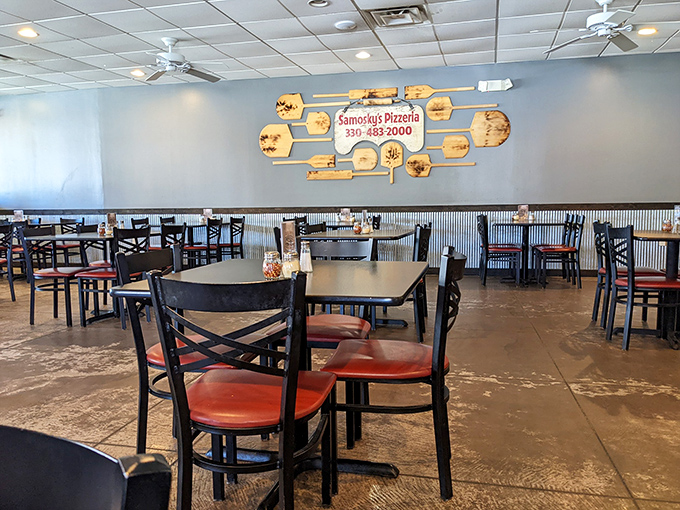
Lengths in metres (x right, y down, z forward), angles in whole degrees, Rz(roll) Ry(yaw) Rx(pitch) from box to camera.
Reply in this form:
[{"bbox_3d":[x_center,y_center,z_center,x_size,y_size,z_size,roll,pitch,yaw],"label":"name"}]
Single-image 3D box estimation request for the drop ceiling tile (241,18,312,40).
[{"bbox_3d":[-0.638,-2.329,5.456,0.600,0.020,0.600,1,6,15],"label":"drop ceiling tile"}]

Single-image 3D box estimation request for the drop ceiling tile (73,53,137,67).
[{"bbox_3d":[-2.888,-2.424,6.652,0.600,0.020,0.600,1,6,15],"label":"drop ceiling tile"}]

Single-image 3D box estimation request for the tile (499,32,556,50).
[{"bbox_3d":[2.050,-2.372,5.895,0.600,0.020,0.600,1,6,14],"label":"tile"}]

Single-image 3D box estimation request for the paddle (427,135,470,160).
[{"bbox_3d":[1.445,-1.436,7.076,0.562,0.306,0.020,1,7,13],"label":"paddle"}]

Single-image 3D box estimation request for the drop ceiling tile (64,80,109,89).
[{"bbox_3d":[-3.733,-2.499,7.852,0.600,0.020,0.450,1,6,14],"label":"drop ceiling tile"}]

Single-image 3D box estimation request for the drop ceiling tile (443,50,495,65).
[{"bbox_3d":[1.639,-2.470,6.646,0.605,0.020,0.592,1,6,15],"label":"drop ceiling tile"}]

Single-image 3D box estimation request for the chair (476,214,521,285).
[{"bbox_3d":[1.946,-0.067,6.482,0.450,0.845,0.430,0,7,7],"label":"chair"}]

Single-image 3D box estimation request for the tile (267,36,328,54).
[{"bbox_3d":[-0.463,-2.342,5.918,0.603,0.020,0.603,1,7,14],"label":"tile"}]

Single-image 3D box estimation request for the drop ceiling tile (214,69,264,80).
[{"bbox_3d":[-1.383,-2.514,7.413,0.605,0.020,0.431,1,6,15],"label":"drop ceiling tile"}]

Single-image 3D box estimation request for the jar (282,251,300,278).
[{"bbox_3d":[-0.171,0.034,1.849,0.060,0.086,0.060,-1,6,0],"label":"jar"}]

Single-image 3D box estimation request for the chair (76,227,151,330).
[{"bbox_3d":[-1.892,0.167,4.476,0.475,0.830,0.415,2,6,23],"label":"chair"}]

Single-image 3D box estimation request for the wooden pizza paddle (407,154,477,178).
[{"bbox_3d":[1.351,-1.204,7.144,0.925,0.310,0.020,1,6,12],"label":"wooden pizza paddle"}]

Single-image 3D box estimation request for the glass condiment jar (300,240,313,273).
[{"bbox_3d":[-0.126,0.007,1.984,0.045,0.113,0.045,-1,6,0],"label":"glass condiment jar"}]

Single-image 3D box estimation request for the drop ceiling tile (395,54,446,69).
[{"bbox_3d":[1.012,-2.445,6.720,0.600,0.020,0.450,1,6,14],"label":"drop ceiling tile"}]

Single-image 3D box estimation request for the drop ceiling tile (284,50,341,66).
[{"bbox_3d":[-0.315,-2.404,6.499,0.600,0.020,0.600,1,6,14],"label":"drop ceiling tile"}]

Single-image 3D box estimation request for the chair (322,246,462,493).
[{"bbox_3d":[0.207,0.402,1.921,0.465,0.834,0.420,0,6,9],"label":"chair"}]

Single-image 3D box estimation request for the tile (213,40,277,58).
[{"bbox_3d":[-1.085,-2.396,6.180,0.600,0.020,0.600,1,6,15],"label":"tile"}]

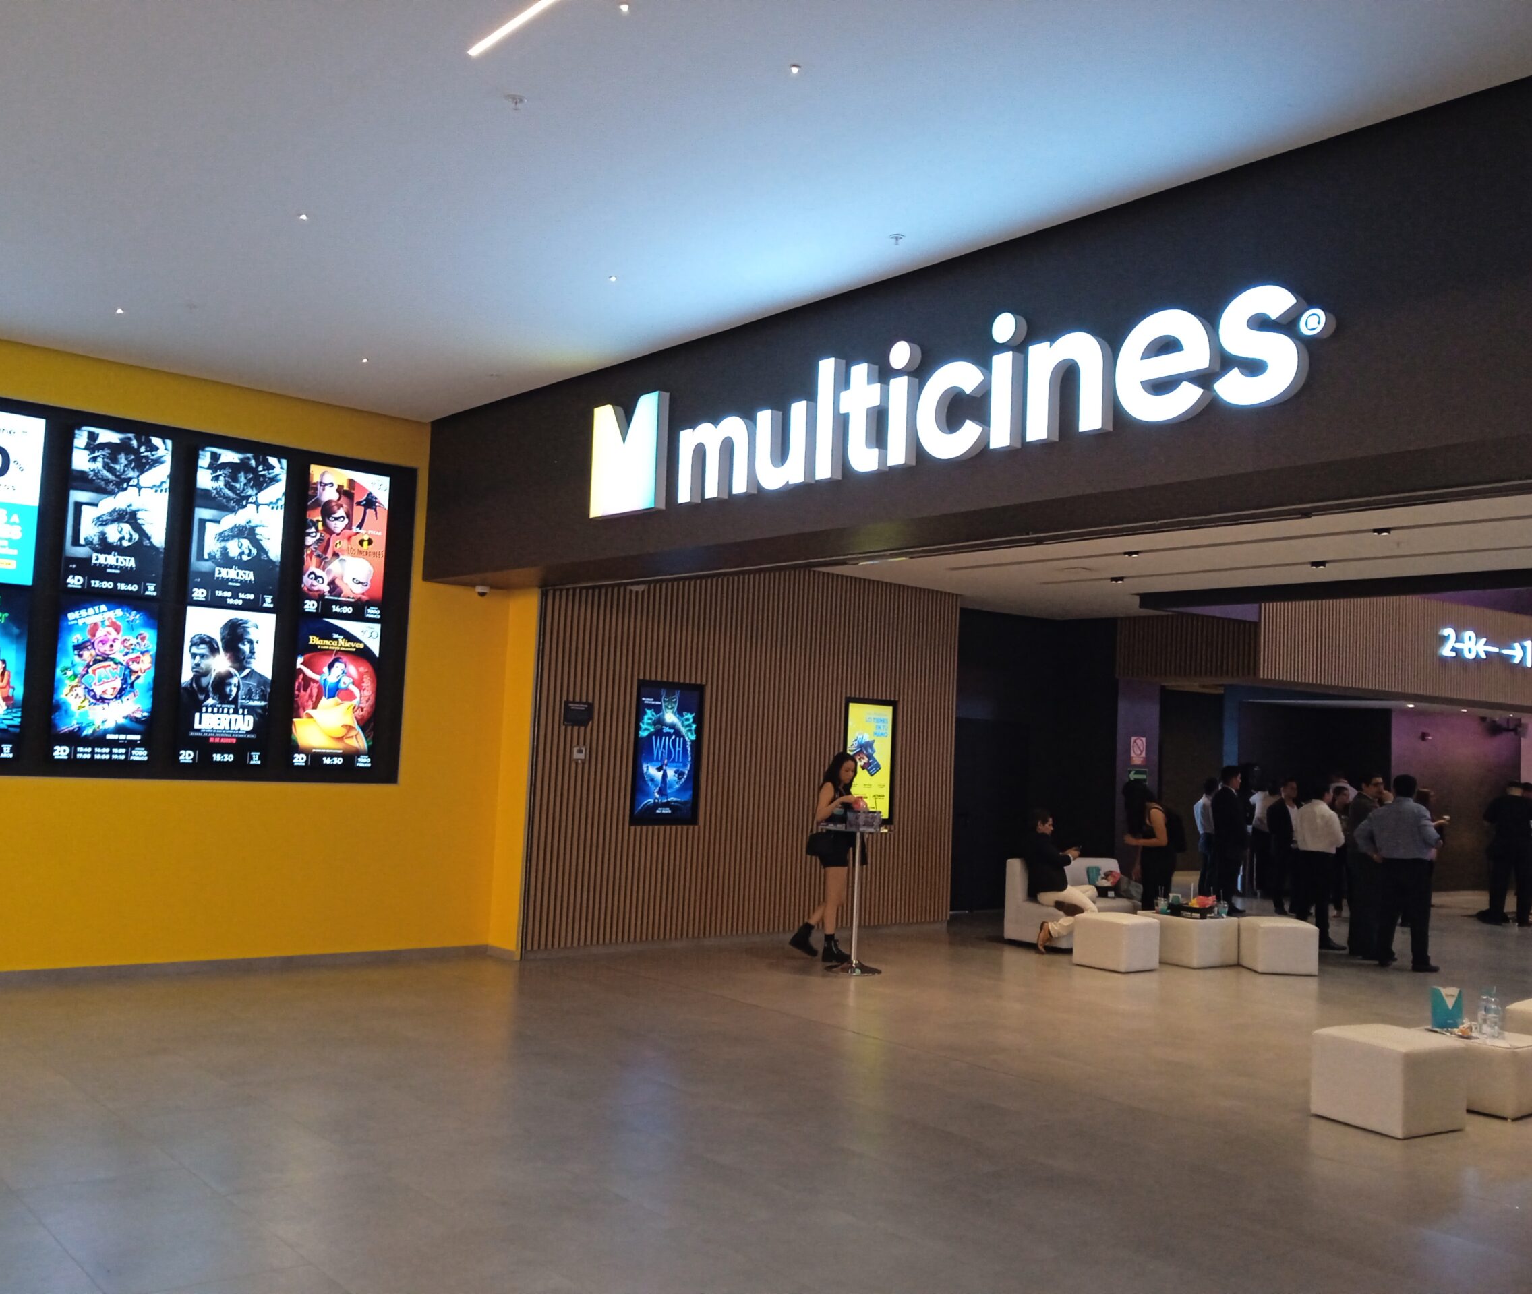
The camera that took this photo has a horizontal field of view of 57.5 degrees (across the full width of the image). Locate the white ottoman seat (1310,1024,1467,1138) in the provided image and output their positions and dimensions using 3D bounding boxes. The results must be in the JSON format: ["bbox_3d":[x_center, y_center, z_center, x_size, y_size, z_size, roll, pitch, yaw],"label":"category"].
[{"bbox_3d":[3.069,2.130,6.885,0.500,0.425,0.500,5,-5,-32],"label":"white ottoman seat"}]

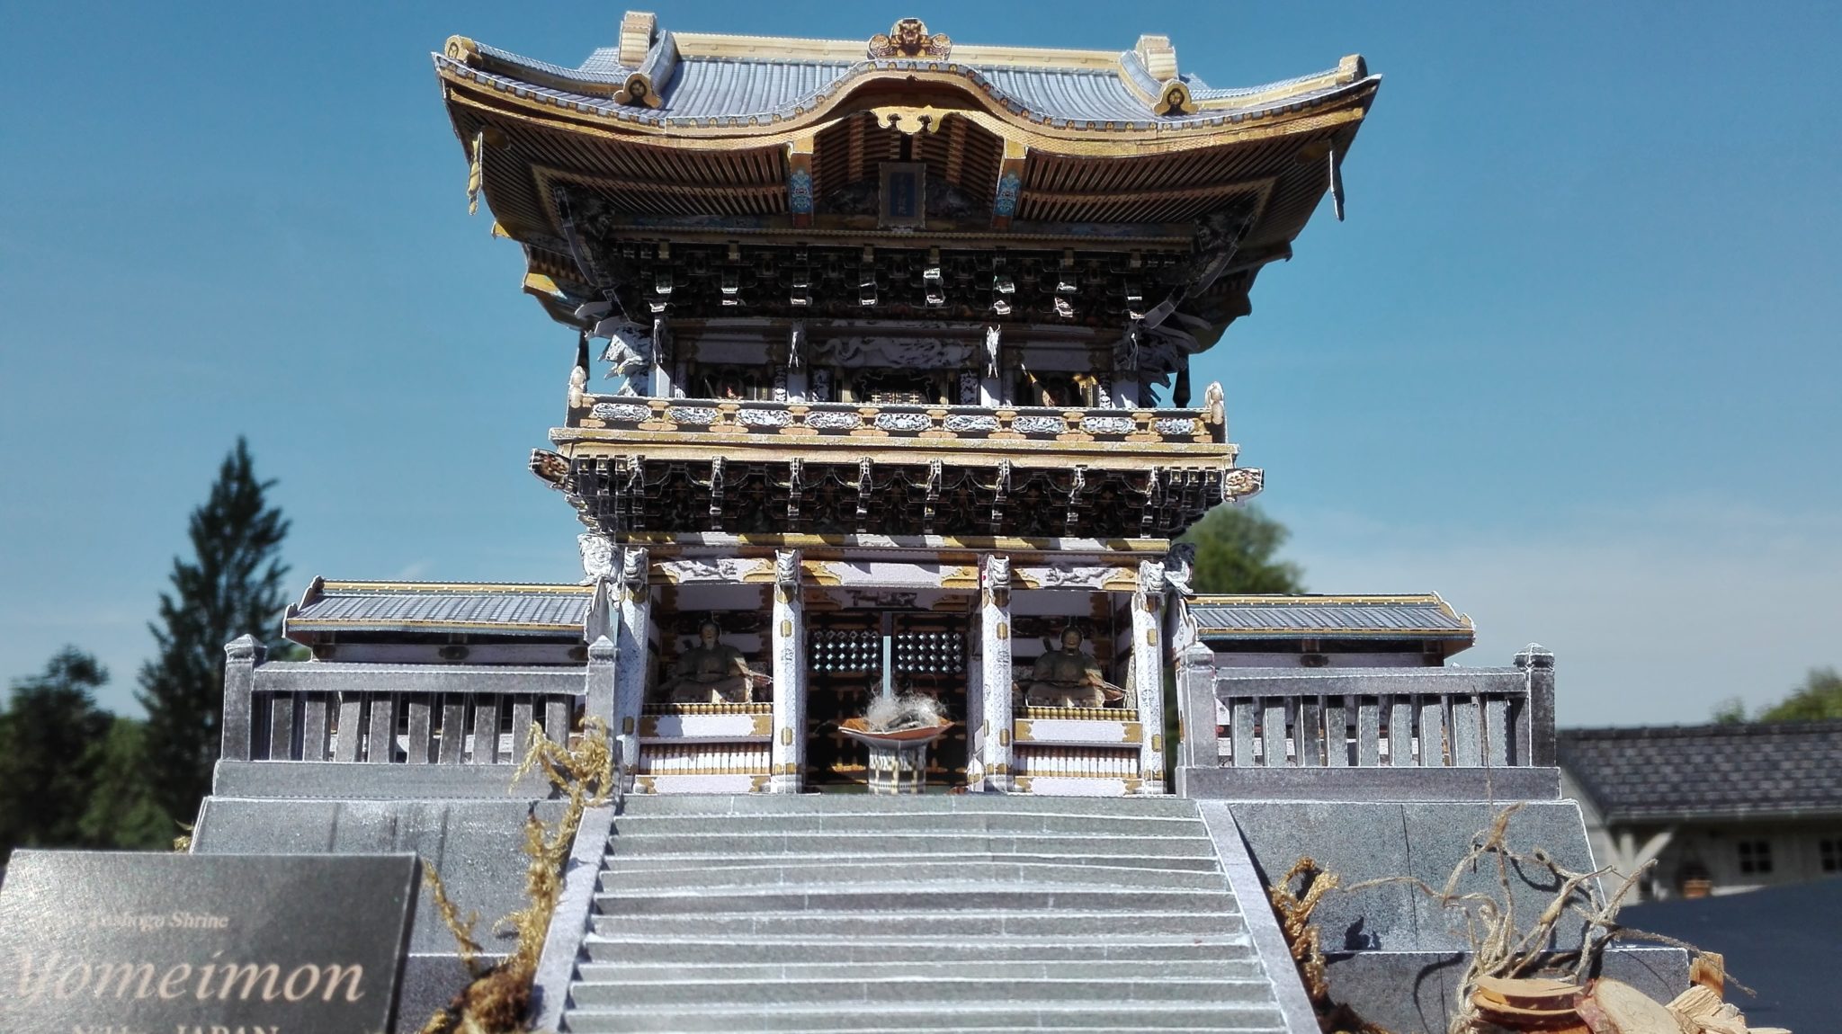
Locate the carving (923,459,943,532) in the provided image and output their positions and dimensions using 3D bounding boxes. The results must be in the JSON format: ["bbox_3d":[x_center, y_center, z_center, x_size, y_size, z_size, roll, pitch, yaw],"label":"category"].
[{"bbox_3d":[0.003,-0.006,0.359,0.004,0.018,0.014,1,-12,-5],"label":"carving"}]

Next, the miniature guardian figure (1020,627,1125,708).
[{"bbox_3d":[0.043,0.043,0.371,0.028,0.022,0.011,1,-12,-5],"label":"miniature guardian figure"}]

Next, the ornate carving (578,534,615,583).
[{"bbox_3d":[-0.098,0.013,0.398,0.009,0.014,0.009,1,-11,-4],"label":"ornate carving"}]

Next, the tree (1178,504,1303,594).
[{"bbox_3d":[5.609,3.300,25.000,4.500,7.500,4.500,1,-11,-4],"label":"tree"}]

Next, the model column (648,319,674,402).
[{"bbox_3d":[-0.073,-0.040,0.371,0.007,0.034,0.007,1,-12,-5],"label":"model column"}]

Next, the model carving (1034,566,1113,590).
[{"bbox_3d":[0.048,0.019,0.413,0.025,0.007,0.003,1,-11,-4],"label":"model carving"}]

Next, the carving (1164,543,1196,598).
[{"bbox_3d":[0.073,0.015,0.373,0.009,0.015,0.006,1,-12,-5],"label":"carving"}]

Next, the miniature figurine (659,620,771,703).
[{"bbox_3d":[-0.065,0.046,0.419,0.033,0.025,0.014,1,-11,-4],"label":"miniature figurine"}]

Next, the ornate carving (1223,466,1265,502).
[{"bbox_3d":[0.097,-0.010,0.398,0.010,0.009,0.006,1,-11,-4],"label":"ornate carving"}]

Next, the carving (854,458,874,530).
[{"bbox_3d":[-0.016,-0.006,0.358,0.004,0.017,0.014,1,-12,-5],"label":"carving"}]

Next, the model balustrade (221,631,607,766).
[{"bbox_3d":[-0.128,0.047,0.339,0.093,0.032,0.009,1,-11,-4],"label":"model balustrade"}]

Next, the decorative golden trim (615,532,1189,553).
[{"bbox_3d":[-0.007,0.008,0.404,0.170,0.004,0.006,1,-11,-4],"label":"decorative golden trim"}]

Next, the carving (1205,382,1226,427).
[{"bbox_3d":[0.081,-0.031,0.365,0.005,0.013,0.005,1,-12,-5],"label":"carving"}]

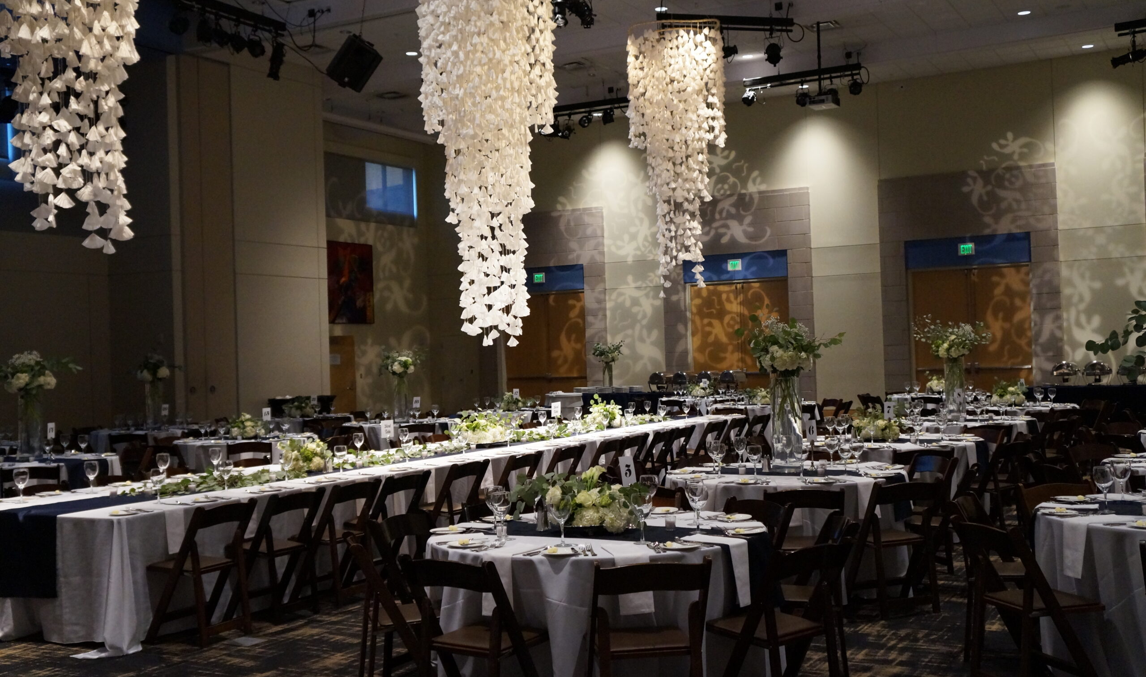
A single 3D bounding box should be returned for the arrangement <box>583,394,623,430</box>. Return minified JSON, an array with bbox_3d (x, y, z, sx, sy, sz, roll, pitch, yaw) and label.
[{"bbox_3d":[0.317,0.770,12.450,0.450,0.360,0.420,-2,-1,1],"label":"arrangement"}]

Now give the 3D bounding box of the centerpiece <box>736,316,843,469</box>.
[{"bbox_3d":[1.396,0.350,7.600,0.690,1.010,0.580,-2,-1,10],"label":"centerpiece"}]

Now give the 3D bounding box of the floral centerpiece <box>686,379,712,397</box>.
[{"bbox_3d":[2.120,0.833,19.700,0.460,0.300,0.420,-2,-1,6],"label":"floral centerpiece"}]

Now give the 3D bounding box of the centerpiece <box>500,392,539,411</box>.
[{"bbox_3d":[-0.814,0.913,17.400,0.490,0.280,0.360,-2,-1,30],"label":"centerpiece"}]

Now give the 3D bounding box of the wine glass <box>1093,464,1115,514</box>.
[{"bbox_3d":[2.433,0.691,5.390,0.092,0.208,0.092,-2,-1,24],"label":"wine glass"}]

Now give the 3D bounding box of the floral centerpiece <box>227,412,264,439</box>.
[{"bbox_3d":[-3.493,0.929,12.600,0.390,0.280,0.340,-2,-1,30],"label":"floral centerpiece"}]

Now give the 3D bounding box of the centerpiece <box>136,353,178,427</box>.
[{"bbox_3d":[-5.329,0.666,15.100,0.520,1.000,0.500,-2,-1,-19],"label":"centerpiece"}]

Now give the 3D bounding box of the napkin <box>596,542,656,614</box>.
[{"bbox_3d":[0.218,0.962,4.727,0.145,0.215,0.280,-2,-1,-10],"label":"napkin"}]

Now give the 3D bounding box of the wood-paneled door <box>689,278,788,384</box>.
[{"bbox_3d":[3.749,0.273,26.261,2.400,3.050,0.120,-2,-1,30],"label":"wood-paneled door"}]

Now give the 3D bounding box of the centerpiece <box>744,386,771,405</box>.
[{"bbox_3d":[2.658,0.792,16.600,0.480,0.270,0.420,-2,-1,9],"label":"centerpiece"}]

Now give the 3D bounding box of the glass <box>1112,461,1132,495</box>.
[{"bbox_3d":[2.595,0.669,5.560,0.093,0.195,0.093,-2,-1,25],"label":"glass"}]

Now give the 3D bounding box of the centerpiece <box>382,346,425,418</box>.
[{"bbox_3d":[-2.182,0.581,15.100,0.570,0.960,0.500,-2,-1,-8],"label":"centerpiece"}]

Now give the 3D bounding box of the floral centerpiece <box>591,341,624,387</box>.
[{"bbox_3d":[0.679,0.556,23.200,0.620,1.030,0.500,-2,-1,2],"label":"floral centerpiece"}]

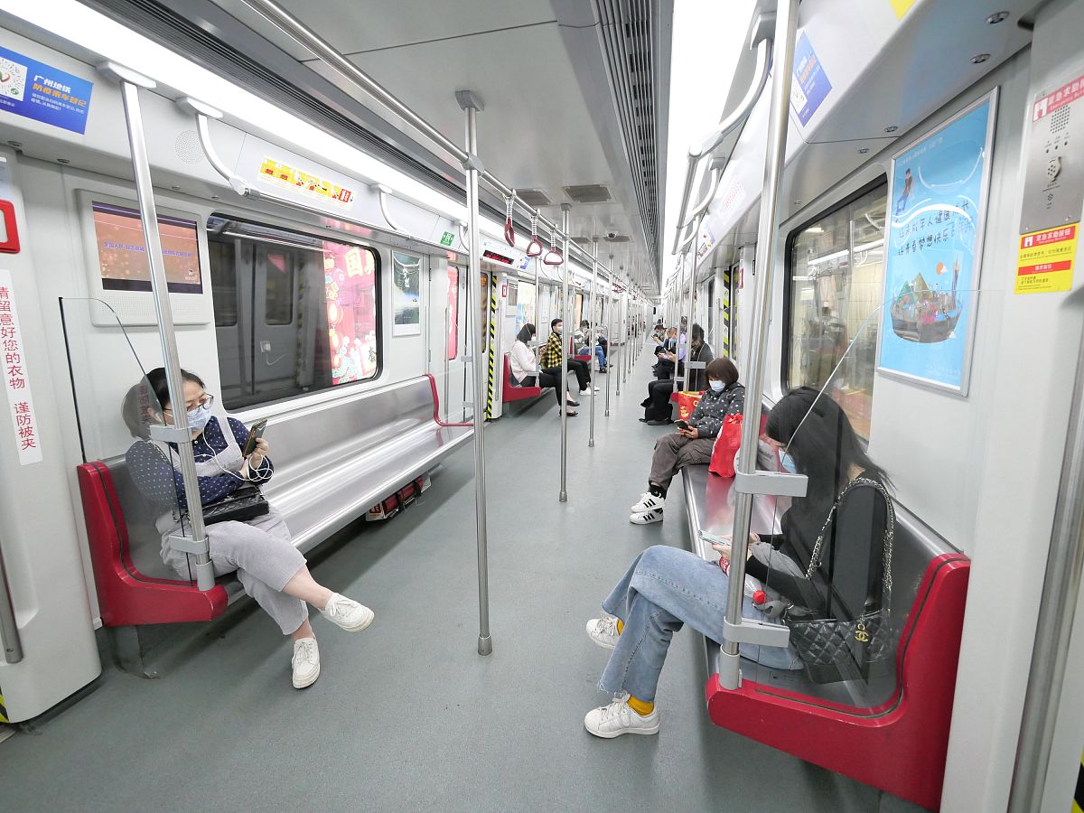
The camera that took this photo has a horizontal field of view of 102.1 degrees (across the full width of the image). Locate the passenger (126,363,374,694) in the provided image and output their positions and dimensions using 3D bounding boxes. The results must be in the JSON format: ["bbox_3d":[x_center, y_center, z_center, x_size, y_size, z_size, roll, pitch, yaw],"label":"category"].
[{"bbox_3d":[-1.112,0.452,1.788,0.910,1.210,0.470,6,13,24],"label":"passenger"}]

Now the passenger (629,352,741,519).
[{"bbox_3d":[0.996,0.235,2.956,0.740,1.150,0.460,0,12,-2],"label":"passenger"}]

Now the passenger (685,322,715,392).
[{"bbox_3d":[1.779,-0.442,5.773,0.860,1.280,0.500,3,13,15],"label":"passenger"}]

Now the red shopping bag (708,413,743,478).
[{"bbox_3d":[1.133,0.233,2.706,0.170,0.370,0.250,1,12,5],"label":"red shopping bag"}]

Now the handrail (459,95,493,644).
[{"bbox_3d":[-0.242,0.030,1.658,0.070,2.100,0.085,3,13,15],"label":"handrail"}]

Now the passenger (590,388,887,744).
[{"bbox_3d":[0.555,0.525,1.429,0.810,1.230,0.460,3,13,15],"label":"passenger"}]

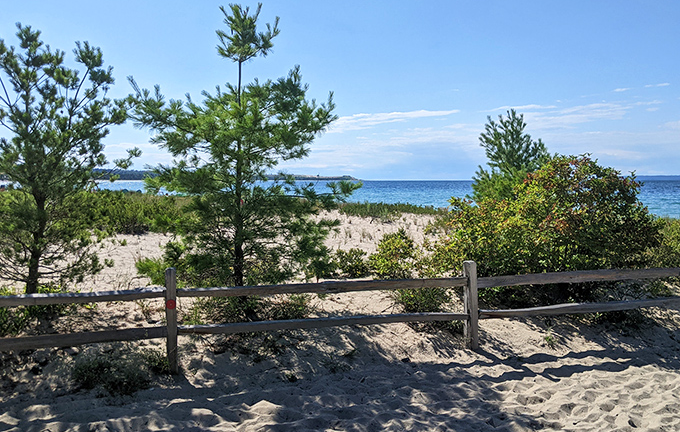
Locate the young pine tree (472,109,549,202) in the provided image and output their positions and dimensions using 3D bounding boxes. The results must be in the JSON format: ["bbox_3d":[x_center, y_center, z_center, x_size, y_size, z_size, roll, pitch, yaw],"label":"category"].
[{"bbox_3d":[3.039,-0.618,9.401,1.500,2.511,1.450,0,4,0],"label":"young pine tree"}]

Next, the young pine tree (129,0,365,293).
[{"bbox_3d":[-1.128,-0.668,6.202,2.600,3.548,2.350,0,4,0],"label":"young pine tree"}]

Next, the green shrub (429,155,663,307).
[{"bbox_3d":[2.821,0.157,7.501,3.000,2.015,2.300,0,4,0],"label":"green shrub"}]

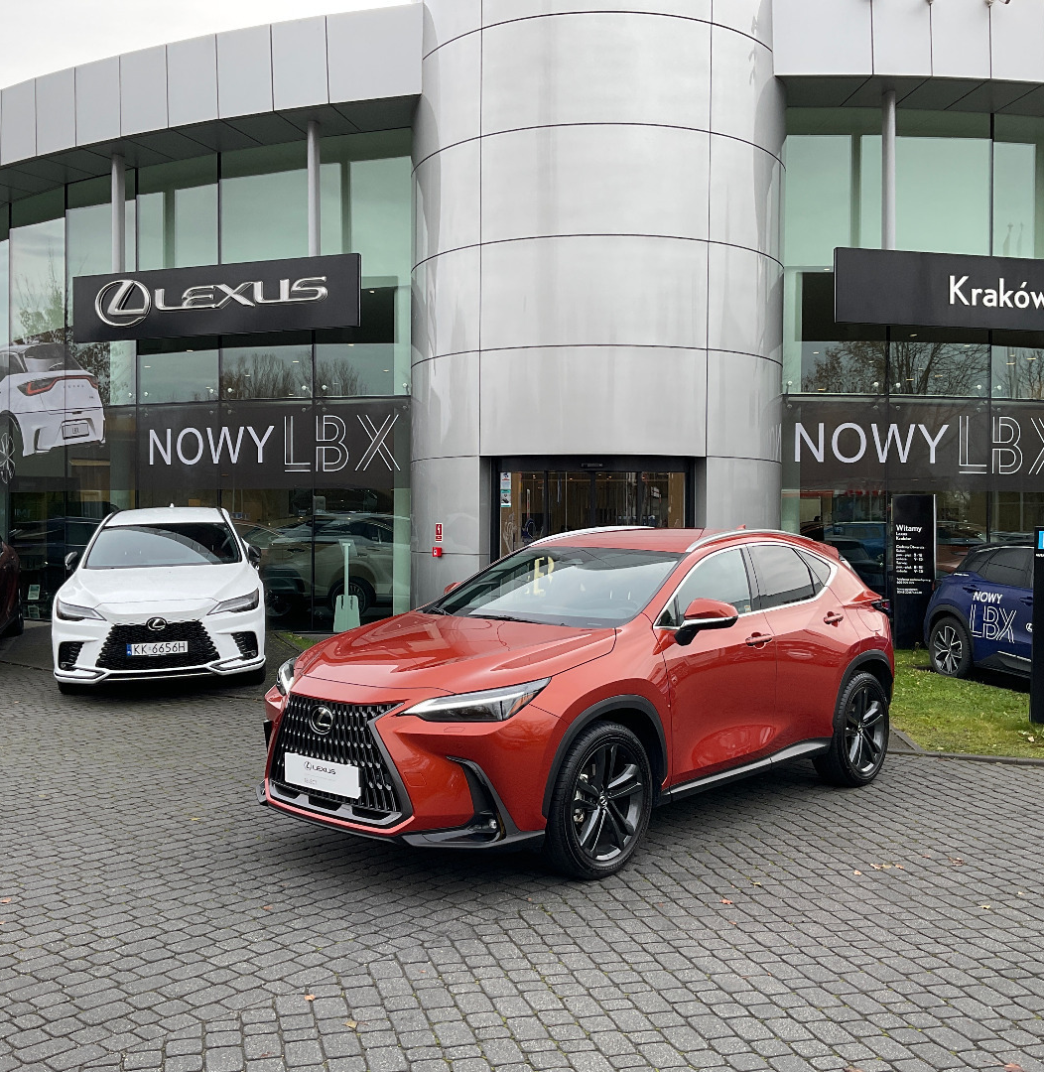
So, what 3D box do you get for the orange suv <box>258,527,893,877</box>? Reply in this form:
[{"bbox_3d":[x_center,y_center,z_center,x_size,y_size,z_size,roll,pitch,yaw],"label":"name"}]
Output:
[{"bbox_3d":[0.600,0.767,7.153,1.900,1.655,4.660,1,1,41],"label":"orange suv"}]

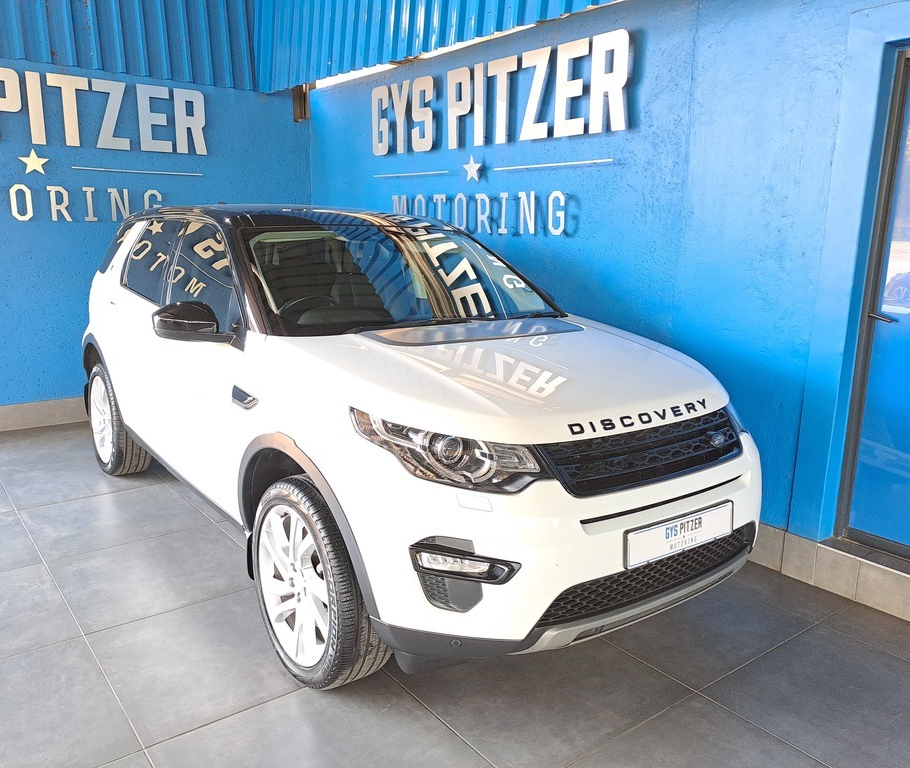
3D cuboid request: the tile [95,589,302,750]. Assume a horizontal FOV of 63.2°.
[{"bbox_3d":[-0.854,0.988,2.749,0.800,0.012,0.804,-7,14,-37],"label":"tile"}]

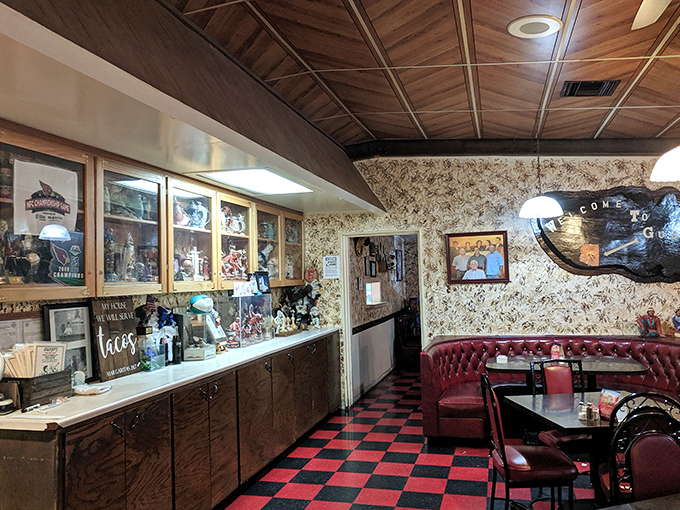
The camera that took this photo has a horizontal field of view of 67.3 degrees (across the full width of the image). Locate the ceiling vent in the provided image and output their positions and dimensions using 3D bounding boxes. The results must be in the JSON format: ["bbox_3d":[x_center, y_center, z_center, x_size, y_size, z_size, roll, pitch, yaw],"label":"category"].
[{"bbox_3d":[2.076,-1.390,4.253,0.406,0.042,0.369,4,-1,18],"label":"ceiling vent"}]

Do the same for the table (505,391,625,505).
[{"bbox_3d":[1.603,1.336,3.132,0.832,0.775,0.822,-2,-3,-4],"label":"table"}]

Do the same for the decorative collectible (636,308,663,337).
[{"bbox_3d":[3.240,0.711,5.346,0.244,0.300,0.177,-3,-3,17],"label":"decorative collectible"}]

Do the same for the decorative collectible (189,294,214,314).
[{"bbox_3d":[-1.176,0.410,4.303,0.172,0.166,0.260,-3,-3,17],"label":"decorative collectible"}]

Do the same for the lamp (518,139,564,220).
[{"bbox_3d":[2.007,-0.764,5.127,0.426,0.779,0.426,-3,-3,17],"label":"lamp"}]

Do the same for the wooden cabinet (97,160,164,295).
[{"bbox_3d":[-1.616,-0.173,3.679,0.322,0.915,0.728,-3,-3,17],"label":"wooden cabinet"}]

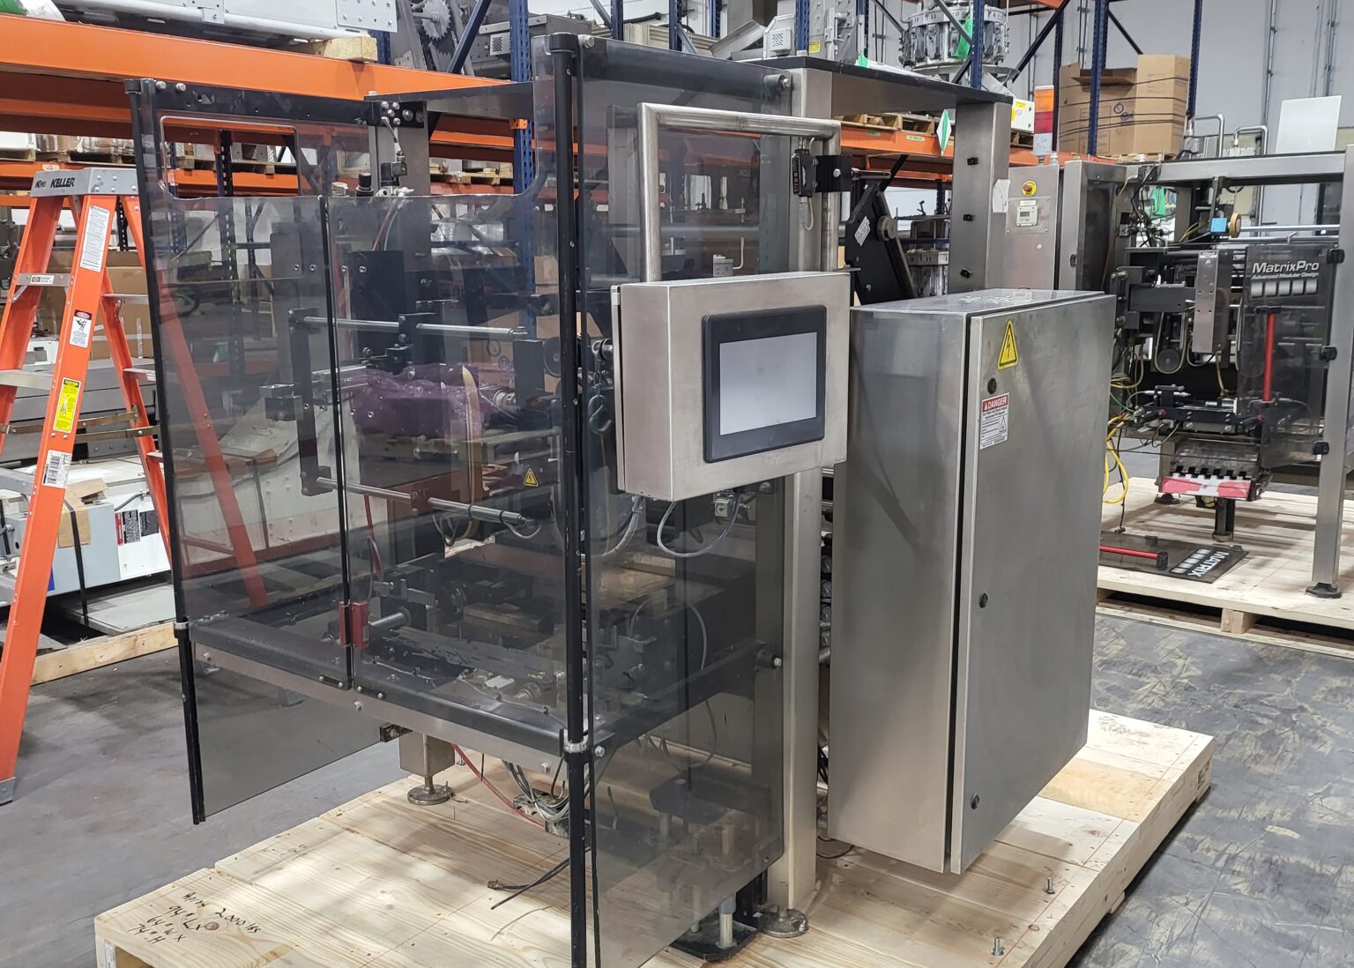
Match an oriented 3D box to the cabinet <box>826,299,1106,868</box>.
[{"bbox_3d":[0.667,0.152,2.767,0.296,1.098,0.803,7,13,35],"label":"cabinet"}]

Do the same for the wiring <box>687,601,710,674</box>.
[{"bbox_3d":[0.043,0.301,2.450,0.040,0.135,0.050,7,13,36],"label":"wiring"}]

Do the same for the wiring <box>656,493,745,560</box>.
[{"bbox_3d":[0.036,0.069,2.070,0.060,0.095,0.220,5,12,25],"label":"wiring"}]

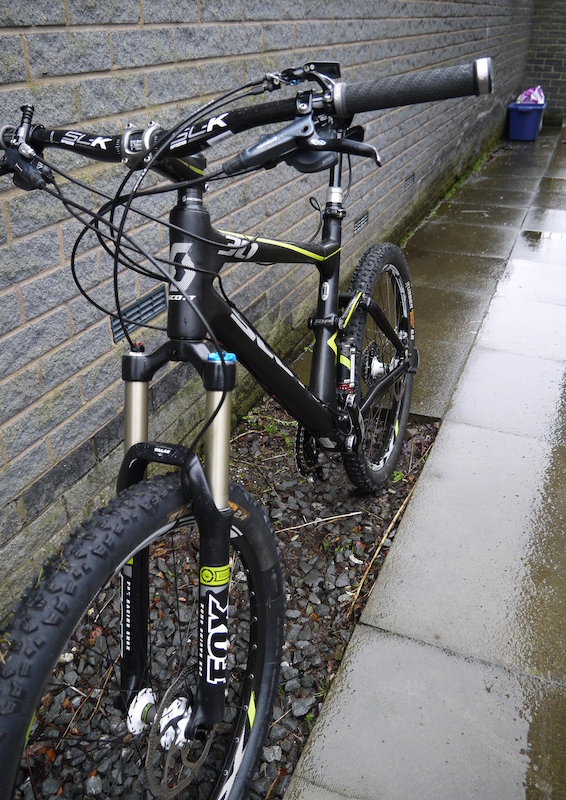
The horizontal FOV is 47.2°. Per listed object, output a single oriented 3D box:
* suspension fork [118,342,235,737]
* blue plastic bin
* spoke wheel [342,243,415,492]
[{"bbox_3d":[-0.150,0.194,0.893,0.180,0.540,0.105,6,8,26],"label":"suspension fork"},{"bbox_3d":[2.650,-3.030,7.030,0.365,0.345,0.480,11,33,21],"label":"blue plastic bin"},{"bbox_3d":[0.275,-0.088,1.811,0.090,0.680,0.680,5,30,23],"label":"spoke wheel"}]

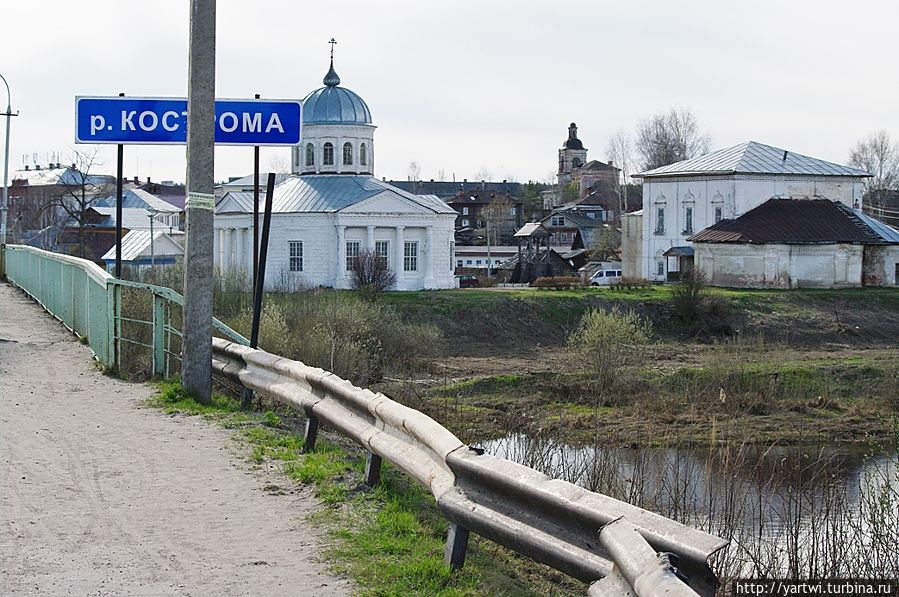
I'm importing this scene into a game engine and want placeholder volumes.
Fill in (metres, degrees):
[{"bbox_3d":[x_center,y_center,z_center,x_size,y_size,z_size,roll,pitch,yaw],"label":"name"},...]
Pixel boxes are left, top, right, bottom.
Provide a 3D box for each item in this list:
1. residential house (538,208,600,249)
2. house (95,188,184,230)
[{"bbox_3d":[19.660,-11.140,335.000,7.700,6.300,9.000,1,2,24],"label":"residential house"},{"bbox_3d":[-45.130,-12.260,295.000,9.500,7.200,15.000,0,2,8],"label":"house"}]

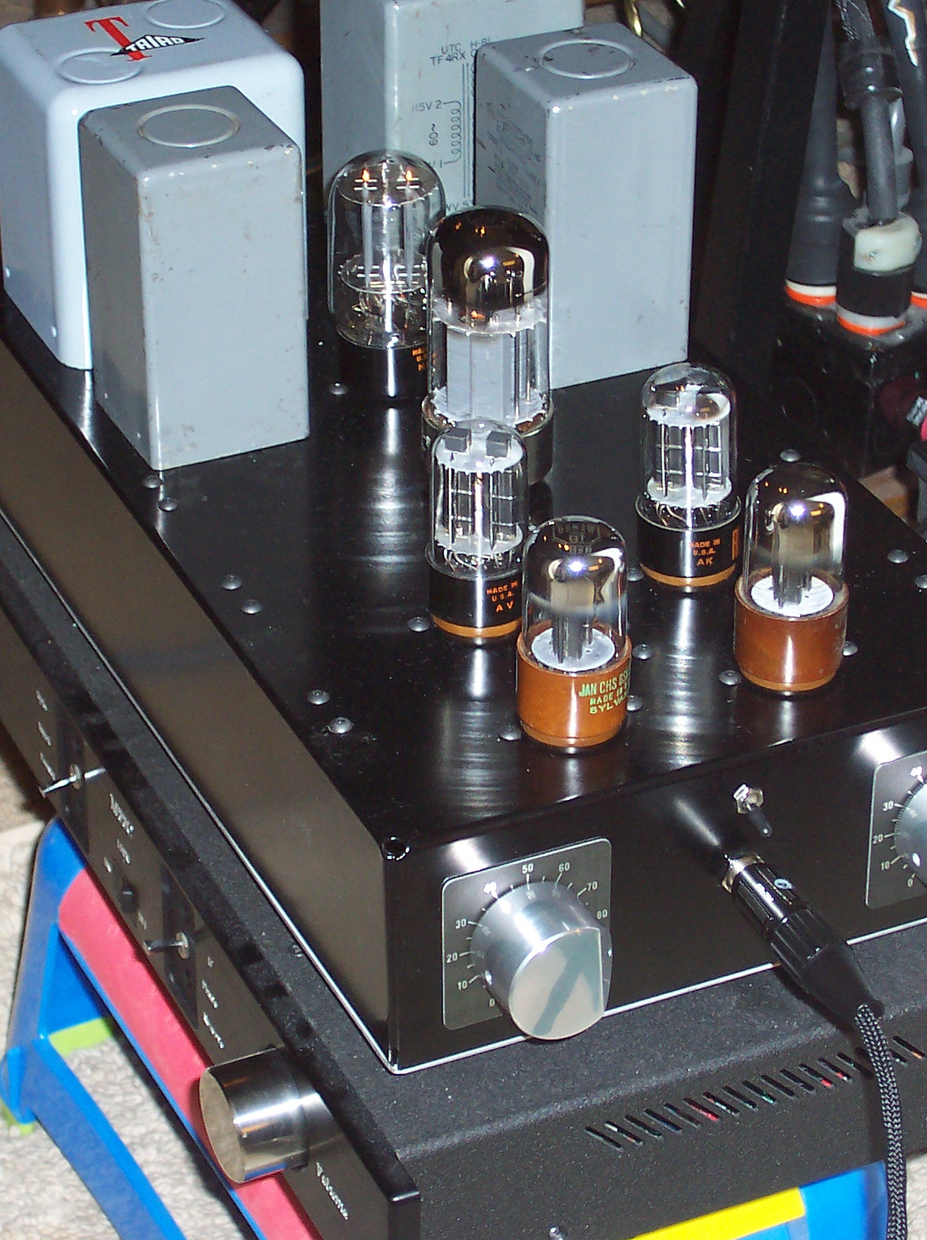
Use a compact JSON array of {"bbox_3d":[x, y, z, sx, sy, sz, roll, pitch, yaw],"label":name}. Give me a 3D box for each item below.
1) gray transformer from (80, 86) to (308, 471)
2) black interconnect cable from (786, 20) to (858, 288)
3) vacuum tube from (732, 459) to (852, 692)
[{"bbox_3d":[-0.088,-0.113,1.111,0.055,0.105,0.055,-14,34,-22],"label":"gray transformer"},{"bbox_3d":[0.165,-0.219,1.565,0.031,0.133,0.031,0,31,0],"label":"black interconnect cable"},{"bbox_3d":[0.096,-0.015,0.985,0.033,0.065,0.033,0,31,0],"label":"vacuum tube"}]

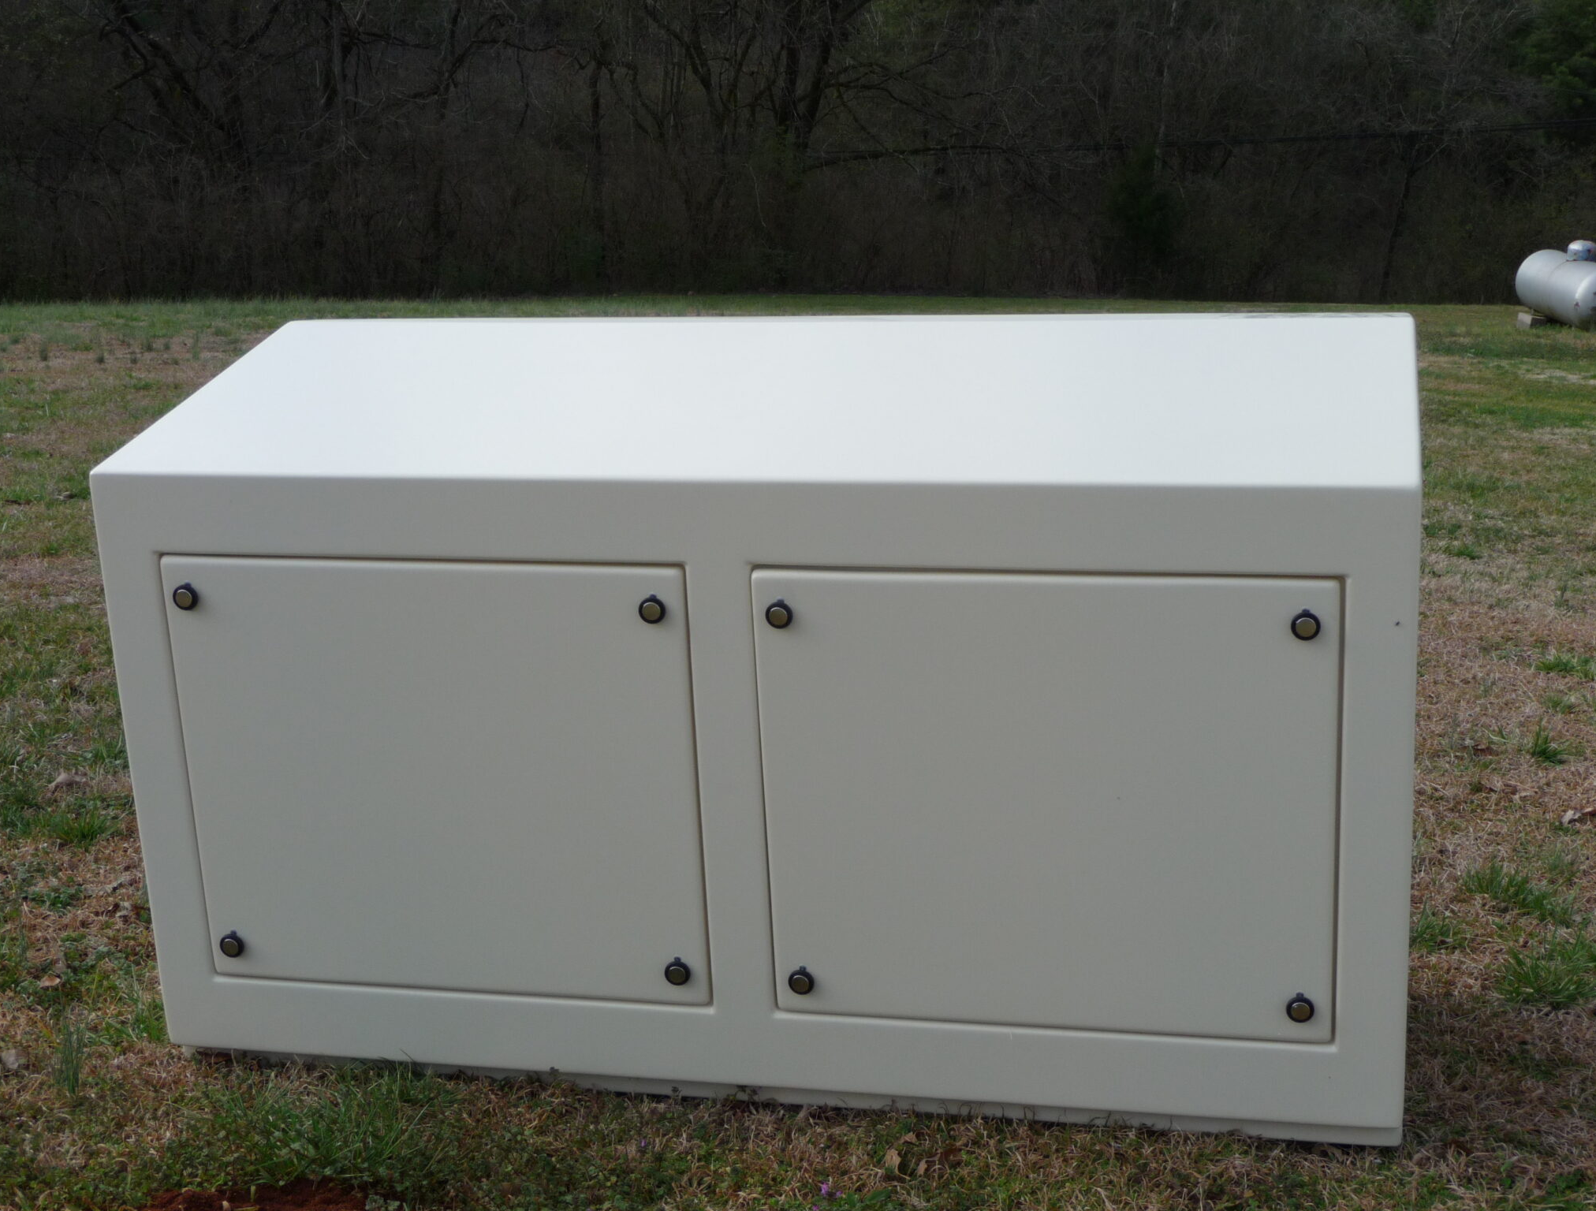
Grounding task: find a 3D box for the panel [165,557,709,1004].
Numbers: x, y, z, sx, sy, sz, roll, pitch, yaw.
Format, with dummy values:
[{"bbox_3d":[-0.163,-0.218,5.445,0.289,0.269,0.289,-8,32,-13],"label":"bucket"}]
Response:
[{"bbox_3d":[-0.449,0.217,2.944,0.680,0.577,0.030,1,18,13],"label":"panel"}]

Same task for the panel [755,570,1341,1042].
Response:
[{"bbox_3d":[0.293,0.233,2.773,0.680,0.577,0.030,1,18,13],"label":"panel"}]

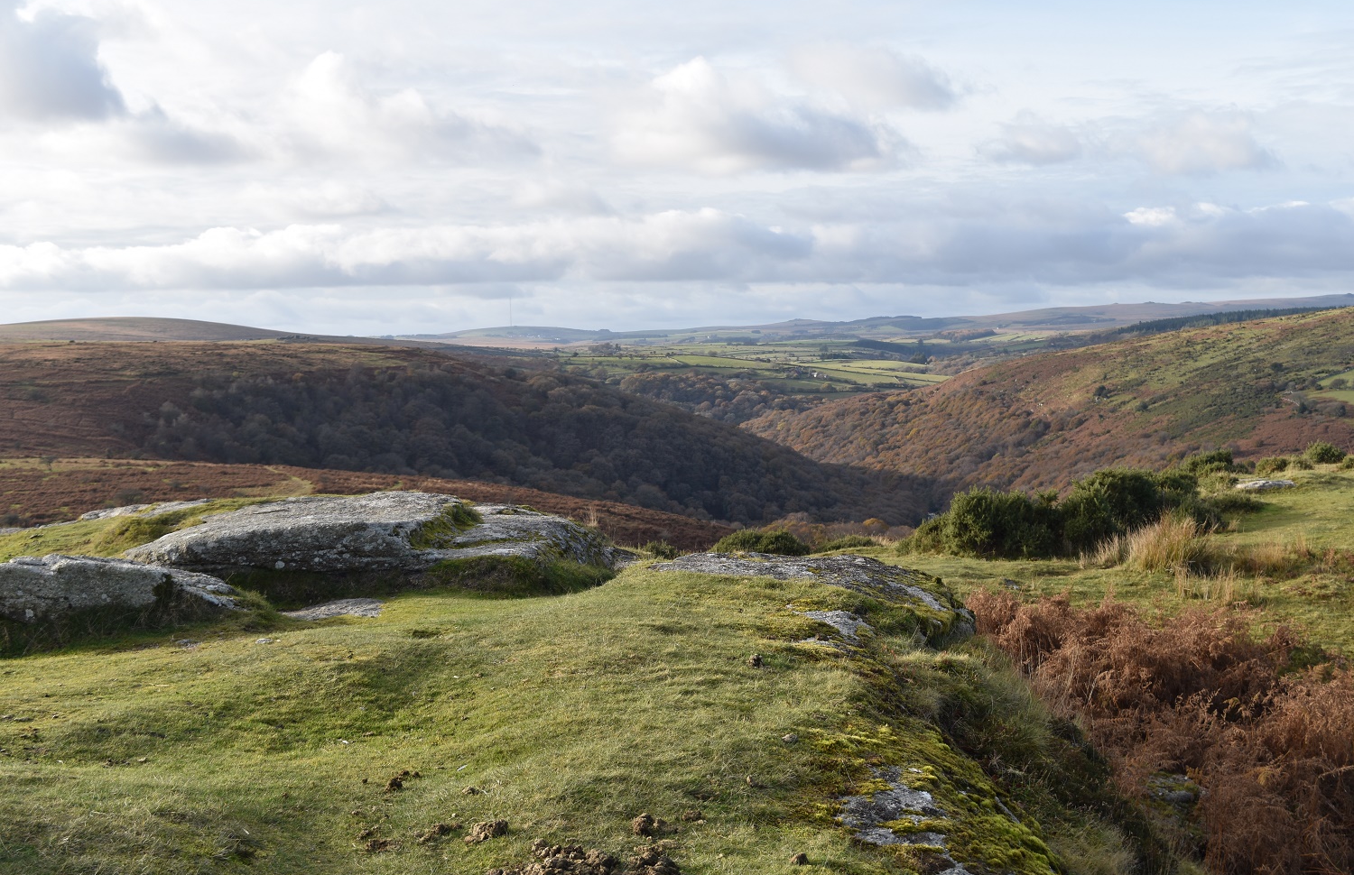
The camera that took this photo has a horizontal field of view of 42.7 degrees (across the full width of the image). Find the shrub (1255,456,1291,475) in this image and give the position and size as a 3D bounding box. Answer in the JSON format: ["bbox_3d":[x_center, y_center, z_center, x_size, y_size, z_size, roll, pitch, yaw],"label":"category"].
[{"bbox_3d":[15.505,0.729,45.000,0.930,0.530,0.850,1,3,19],"label":"shrub"}]

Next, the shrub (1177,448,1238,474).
[{"bbox_3d":[13.786,0.633,45.000,1.550,0.720,1.300,1,3,17],"label":"shrub"}]

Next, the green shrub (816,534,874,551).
[{"bbox_3d":[2.633,1.676,27.000,0.950,0.360,0.800,0,3,6],"label":"green shrub"}]

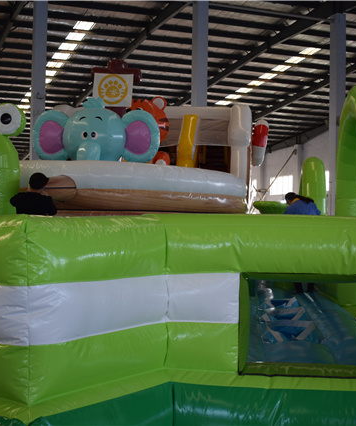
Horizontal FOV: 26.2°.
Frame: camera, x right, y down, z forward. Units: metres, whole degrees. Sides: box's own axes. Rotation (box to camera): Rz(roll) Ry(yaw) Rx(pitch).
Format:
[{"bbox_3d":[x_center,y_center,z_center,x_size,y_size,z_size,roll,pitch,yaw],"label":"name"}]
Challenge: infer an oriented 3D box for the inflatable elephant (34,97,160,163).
[{"bbox_3d":[-1.160,-1.100,10.900,1.800,1.100,1.050,0,-1,3],"label":"inflatable elephant"}]

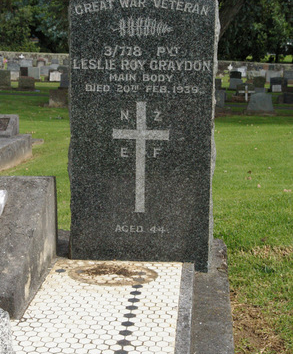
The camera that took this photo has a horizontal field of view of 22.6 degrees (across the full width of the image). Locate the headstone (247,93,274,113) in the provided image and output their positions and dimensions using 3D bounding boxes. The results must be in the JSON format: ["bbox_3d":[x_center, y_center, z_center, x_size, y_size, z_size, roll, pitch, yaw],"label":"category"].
[{"bbox_3d":[2.488,-1.593,16.000,0.590,0.430,0.200,2,9,5],"label":"headstone"}]

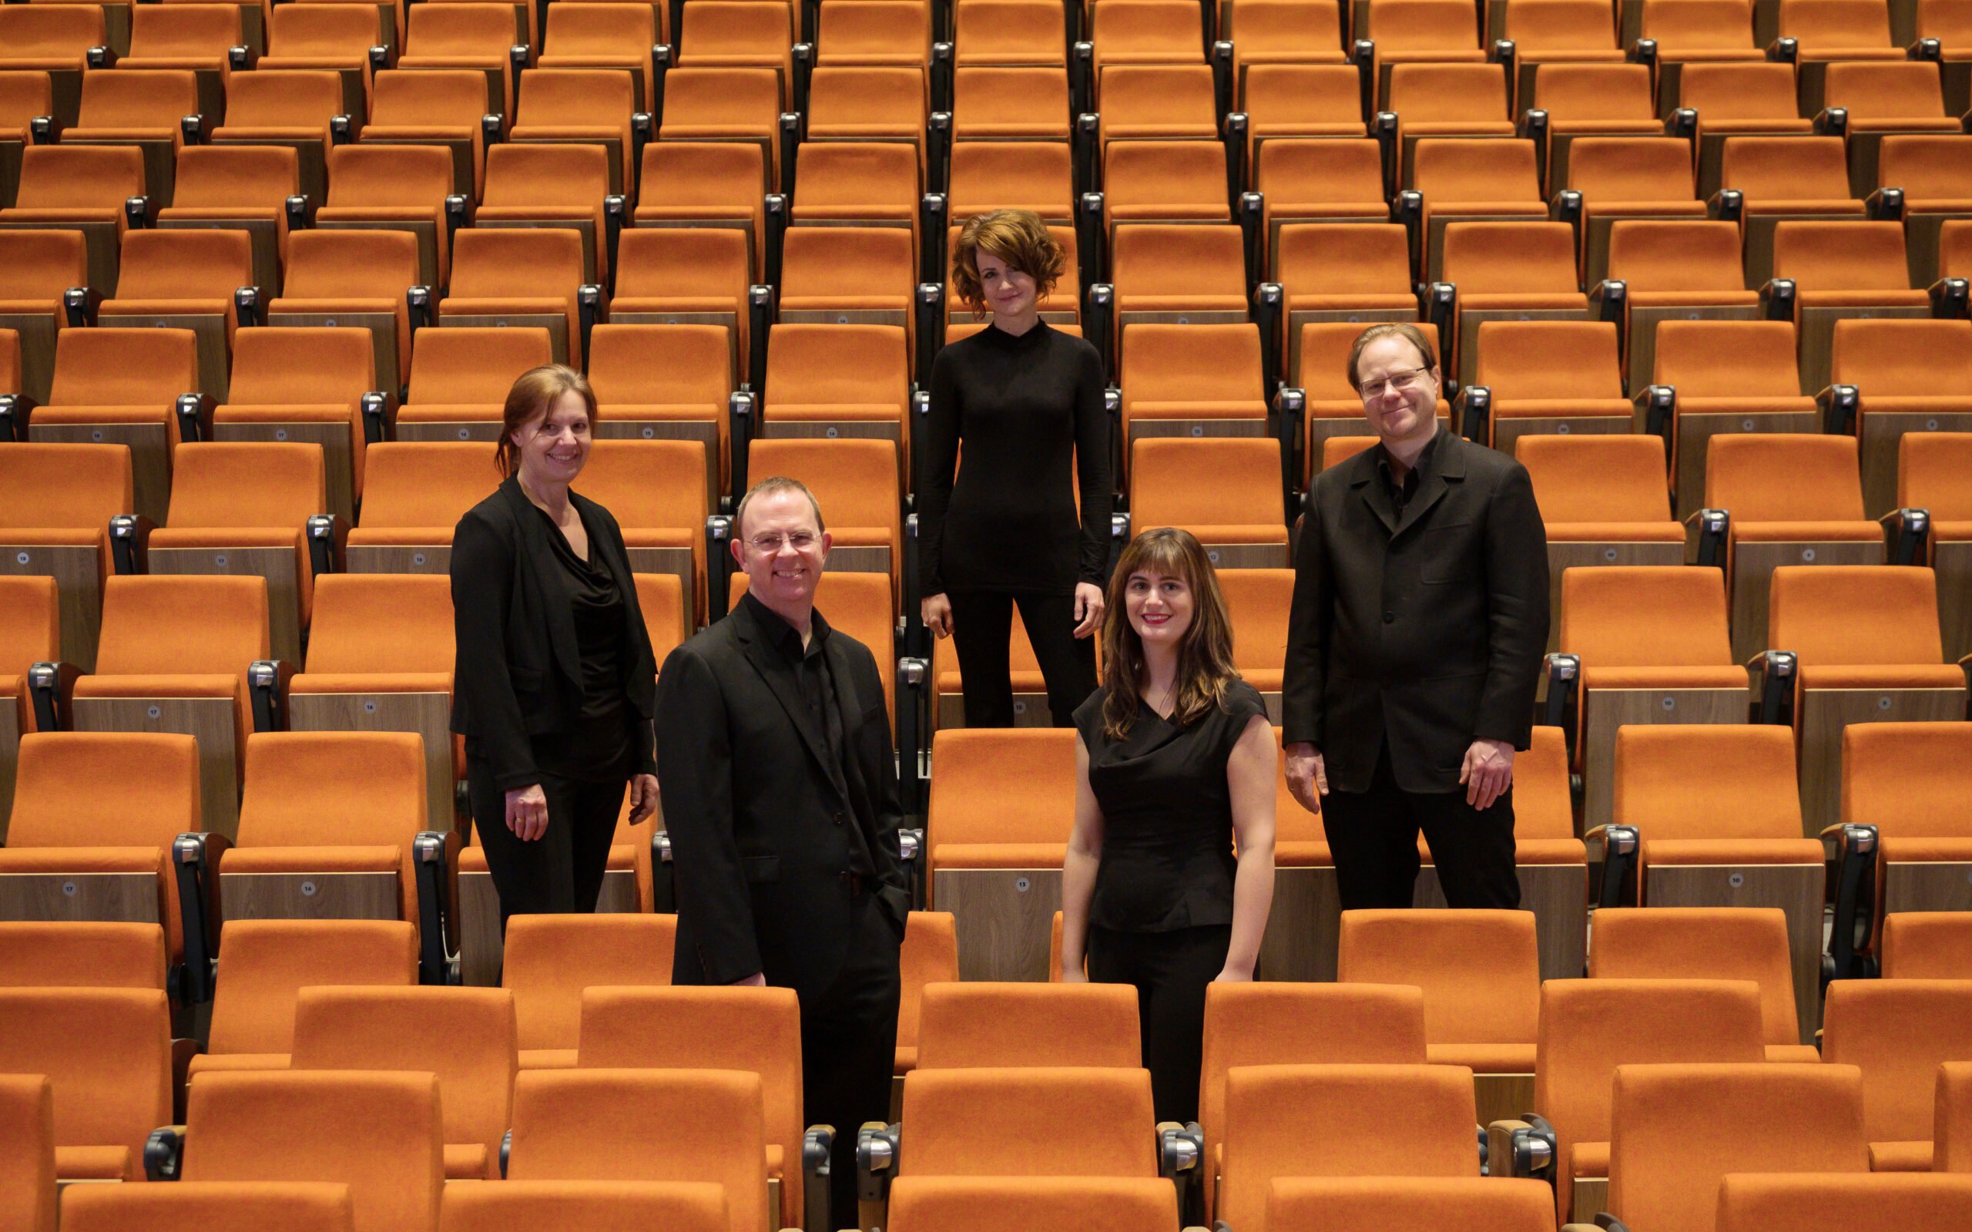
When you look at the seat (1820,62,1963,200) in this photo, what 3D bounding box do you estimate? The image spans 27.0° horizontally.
[{"bbox_3d":[3.404,-1.670,15.426,0.475,0.830,0.510,0,3,0],"label":"seat"}]

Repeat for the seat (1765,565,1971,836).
[{"bbox_3d":[2.193,0.282,10.327,0.550,0.820,0.530,0,4,0],"label":"seat"}]

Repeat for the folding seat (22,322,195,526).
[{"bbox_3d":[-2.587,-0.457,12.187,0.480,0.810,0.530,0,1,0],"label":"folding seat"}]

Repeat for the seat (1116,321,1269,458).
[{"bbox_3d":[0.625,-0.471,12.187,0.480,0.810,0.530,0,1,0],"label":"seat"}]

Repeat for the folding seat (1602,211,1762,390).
[{"bbox_3d":[2.245,-0.890,13.242,0.530,0.770,0.500,0,3,0],"label":"folding seat"}]

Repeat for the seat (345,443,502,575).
[{"bbox_3d":[-1.497,-0.077,11.241,0.550,0.820,0.530,0,4,0],"label":"seat"}]

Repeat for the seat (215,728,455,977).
[{"bbox_3d":[-1.536,0.668,9.572,0.530,0.770,0.500,0,3,0],"label":"seat"}]

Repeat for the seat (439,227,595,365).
[{"bbox_3d":[-1.497,-0.842,13.069,0.550,0.820,0.530,0,4,0],"label":"seat"}]

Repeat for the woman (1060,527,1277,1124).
[{"bbox_3d":[0.370,0.675,8.390,0.450,1.710,0.300,0,4,12],"label":"woman"}]

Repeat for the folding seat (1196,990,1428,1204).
[{"bbox_3d":[0.640,1.133,7.823,0.530,0.820,0.500,0,3,0],"label":"folding seat"}]

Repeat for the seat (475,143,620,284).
[{"bbox_3d":[-1.553,-1.250,14.466,0.475,0.830,0.510,0,3,0],"label":"seat"}]

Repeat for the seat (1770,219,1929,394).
[{"bbox_3d":[2.844,-0.883,13.516,0.475,0.830,0.510,0,3,0],"label":"seat"}]

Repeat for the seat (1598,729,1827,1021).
[{"bbox_3d":[1.660,0.662,9.413,0.550,0.820,0.530,0,4,0],"label":"seat"}]

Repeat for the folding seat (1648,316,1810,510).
[{"bbox_3d":[2.193,-0.472,12.155,0.550,0.820,0.530,0,4,0],"label":"folding seat"}]

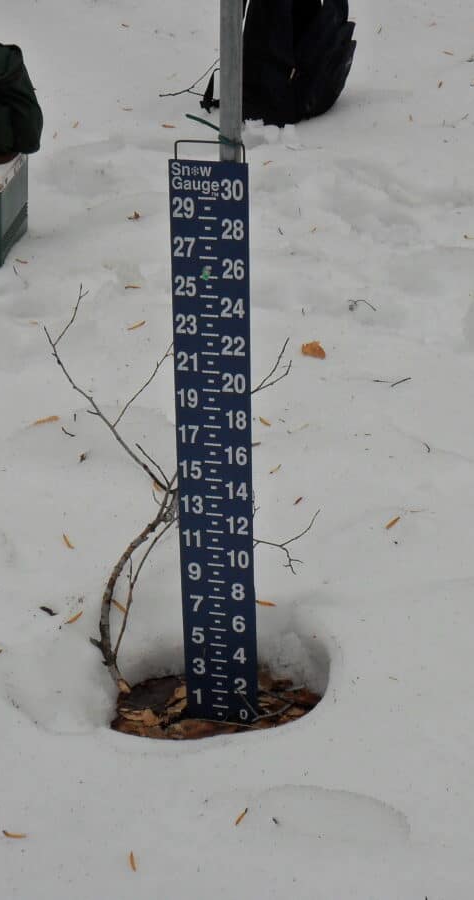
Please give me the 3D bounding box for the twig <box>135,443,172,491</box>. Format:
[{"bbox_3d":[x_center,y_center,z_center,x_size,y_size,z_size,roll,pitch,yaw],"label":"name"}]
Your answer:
[{"bbox_3d":[-0.112,0.022,2.380,0.050,0.066,0.035,0,28,0],"label":"twig"}]

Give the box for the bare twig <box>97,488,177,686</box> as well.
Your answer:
[{"bbox_3d":[-0.136,0.188,2.460,0.108,0.290,0.090,0,28,0],"label":"bare twig"}]

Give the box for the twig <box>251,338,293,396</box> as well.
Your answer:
[{"bbox_3d":[0.046,-0.111,2.360,0.050,0.078,0.040,0,28,0],"label":"twig"}]

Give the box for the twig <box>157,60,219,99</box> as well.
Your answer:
[{"bbox_3d":[-0.128,-0.979,4.750,0.163,0.090,0.090,0,28,0],"label":"twig"}]

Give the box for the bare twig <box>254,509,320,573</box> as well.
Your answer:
[{"bbox_3d":[0.066,0.121,2.420,0.088,0.085,0.060,0,28,0],"label":"bare twig"}]

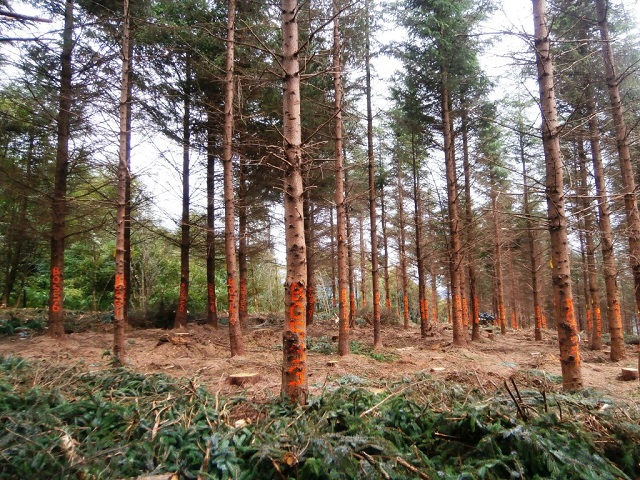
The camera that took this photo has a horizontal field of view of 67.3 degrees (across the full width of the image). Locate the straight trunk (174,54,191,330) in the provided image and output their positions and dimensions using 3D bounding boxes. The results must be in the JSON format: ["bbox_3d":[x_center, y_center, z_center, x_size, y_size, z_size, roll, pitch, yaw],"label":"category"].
[{"bbox_3d":[-5.114,-2.032,18.189,0.330,10.598,0.330,1,-8,-16],"label":"straight trunk"}]

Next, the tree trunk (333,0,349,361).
[{"bbox_3d":[0.502,-1.739,12.194,0.260,9.131,0.260,-1,-7,3],"label":"tree trunk"}]

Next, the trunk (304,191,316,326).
[{"bbox_3d":[-0.456,0.713,19.867,0.330,5.642,0.330,-1,-7,-1],"label":"trunk"}]

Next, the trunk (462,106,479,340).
[{"bbox_3d":[5.773,-0.779,18.493,0.270,9.121,0.270,-3,-8,17],"label":"trunk"}]

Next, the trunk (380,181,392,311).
[{"bbox_3d":[3.519,0.307,25.461,0.240,7.094,0.240,-3,-8,8],"label":"trunk"}]

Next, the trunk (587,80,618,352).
[{"bbox_3d":[8.396,-0.746,14.237,0.340,8.261,0.340,-6,-9,31],"label":"trunk"}]

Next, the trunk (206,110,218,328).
[{"bbox_3d":[-4.119,-0.930,18.449,0.300,8.459,0.300,-1,-8,-13],"label":"trunk"}]

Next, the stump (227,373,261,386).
[{"bbox_3d":[-1.188,2.147,7.511,0.480,0.170,0.480,0,-8,-9],"label":"stump"}]

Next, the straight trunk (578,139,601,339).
[{"bbox_3d":[10.592,0.001,18.837,0.310,8.253,0.310,-4,-9,29],"label":"straight trunk"}]

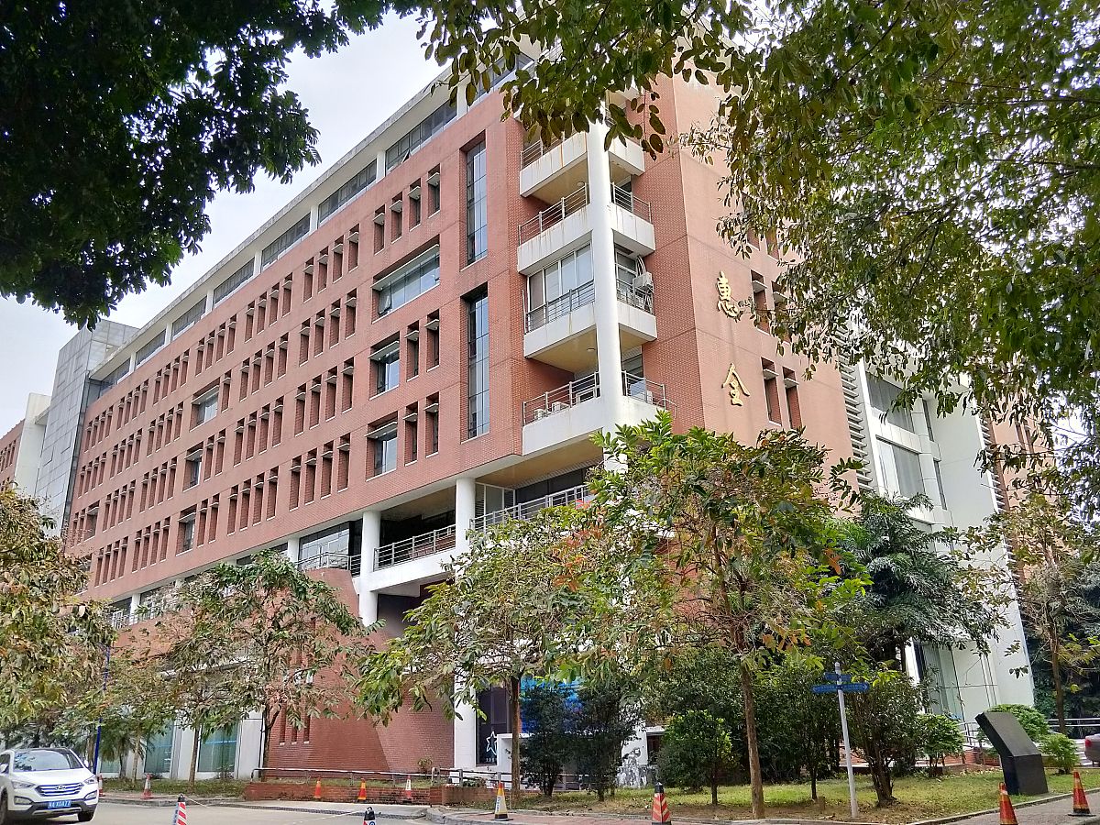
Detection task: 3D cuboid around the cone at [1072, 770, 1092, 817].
[{"bbox_3d":[9.423,6.769,14.079,0.400,0.700,0.400,-13,-23,28],"label":"cone"}]

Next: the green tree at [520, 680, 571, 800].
[{"bbox_3d":[-0.091,7.963,19.443,1.300,2.570,1.300,-2,-20,-1],"label":"green tree"}]

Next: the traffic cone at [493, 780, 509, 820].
[{"bbox_3d":[-1.022,8.098,16.639,0.380,0.700,0.380,-1,-19,-4],"label":"traffic cone"}]

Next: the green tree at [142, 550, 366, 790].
[{"bbox_3d":[-9.994,8.468,27.045,7.200,7.600,6.600,5,-21,-18],"label":"green tree"}]

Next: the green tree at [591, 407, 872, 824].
[{"bbox_3d":[3.519,3.627,15.582,5.300,7.600,5.100,-6,-20,10],"label":"green tree"}]

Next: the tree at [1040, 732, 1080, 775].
[{"bbox_3d":[15.682,10.467,24.424,1.150,1.150,1.100,-13,-22,28],"label":"tree"}]

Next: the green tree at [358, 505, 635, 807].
[{"bbox_3d":[-1.284,5.946,20.413,6.600,7.200,6.000,-1,-19,-4],"label":"green tree"}]

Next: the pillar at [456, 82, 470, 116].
[{"bbox_3d":[-3.734,-13.544,34.649,0.500,1.781,0.650,15,-25,-40],"label":"pillar"}]

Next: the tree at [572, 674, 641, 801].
[{"bbox_3d":[1.373,8.023,19.663,1.650,2.850,1.600,-3,-19,3],"label":"tree"}]

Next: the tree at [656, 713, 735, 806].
[{"bbox_3d":[3.130,7.295,16.831,1.600,1.860,1.550,-5,-20,9],"label":"tree"}]

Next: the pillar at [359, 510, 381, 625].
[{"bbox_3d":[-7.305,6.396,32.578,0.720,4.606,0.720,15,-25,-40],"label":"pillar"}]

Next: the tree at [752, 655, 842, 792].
[{"bbox_3d":[5.864,7.320,18.761,1.950,2.970,1.850,-7,-21,14],"label":"tree"}]

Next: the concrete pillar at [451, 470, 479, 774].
[{"bbox_3d":[-3.329,7.914,31.205,0.880,11.000,0.880,0,-20,-6],"label":"concrete pillar"}]

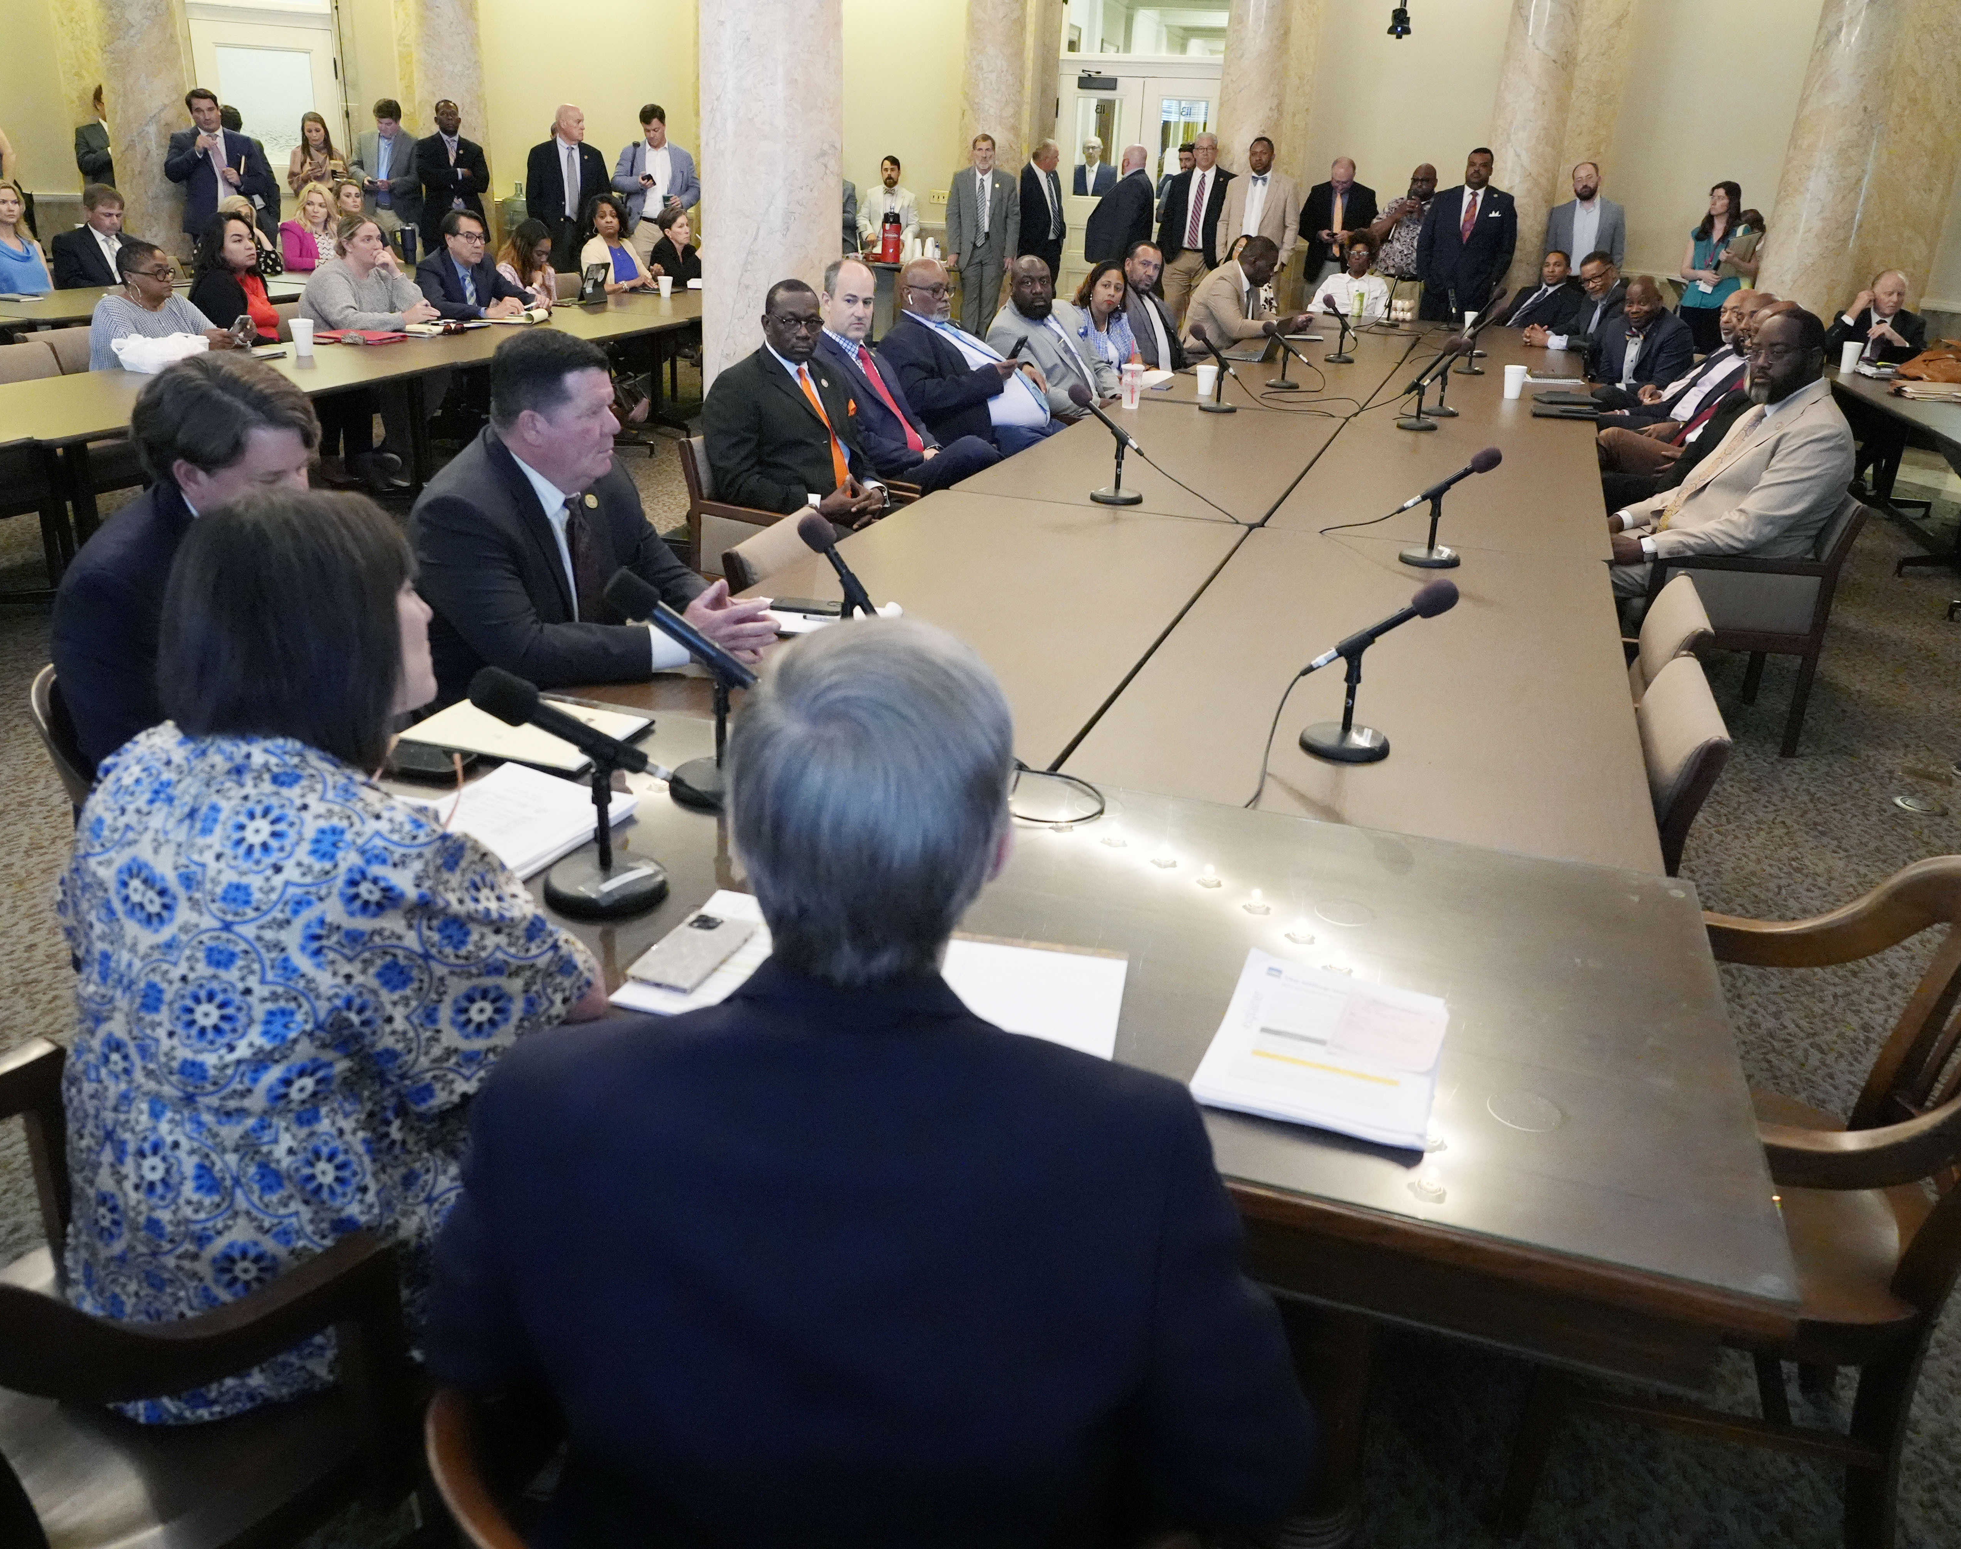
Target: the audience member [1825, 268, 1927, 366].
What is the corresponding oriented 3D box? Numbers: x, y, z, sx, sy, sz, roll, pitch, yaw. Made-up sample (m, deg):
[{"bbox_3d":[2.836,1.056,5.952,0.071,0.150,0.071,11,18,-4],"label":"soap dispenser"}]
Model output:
[{"bbox_3d":[5.167,-2.294,9.079,0.560,1.279,0.780,13,23,24],"label":"audience member"}]

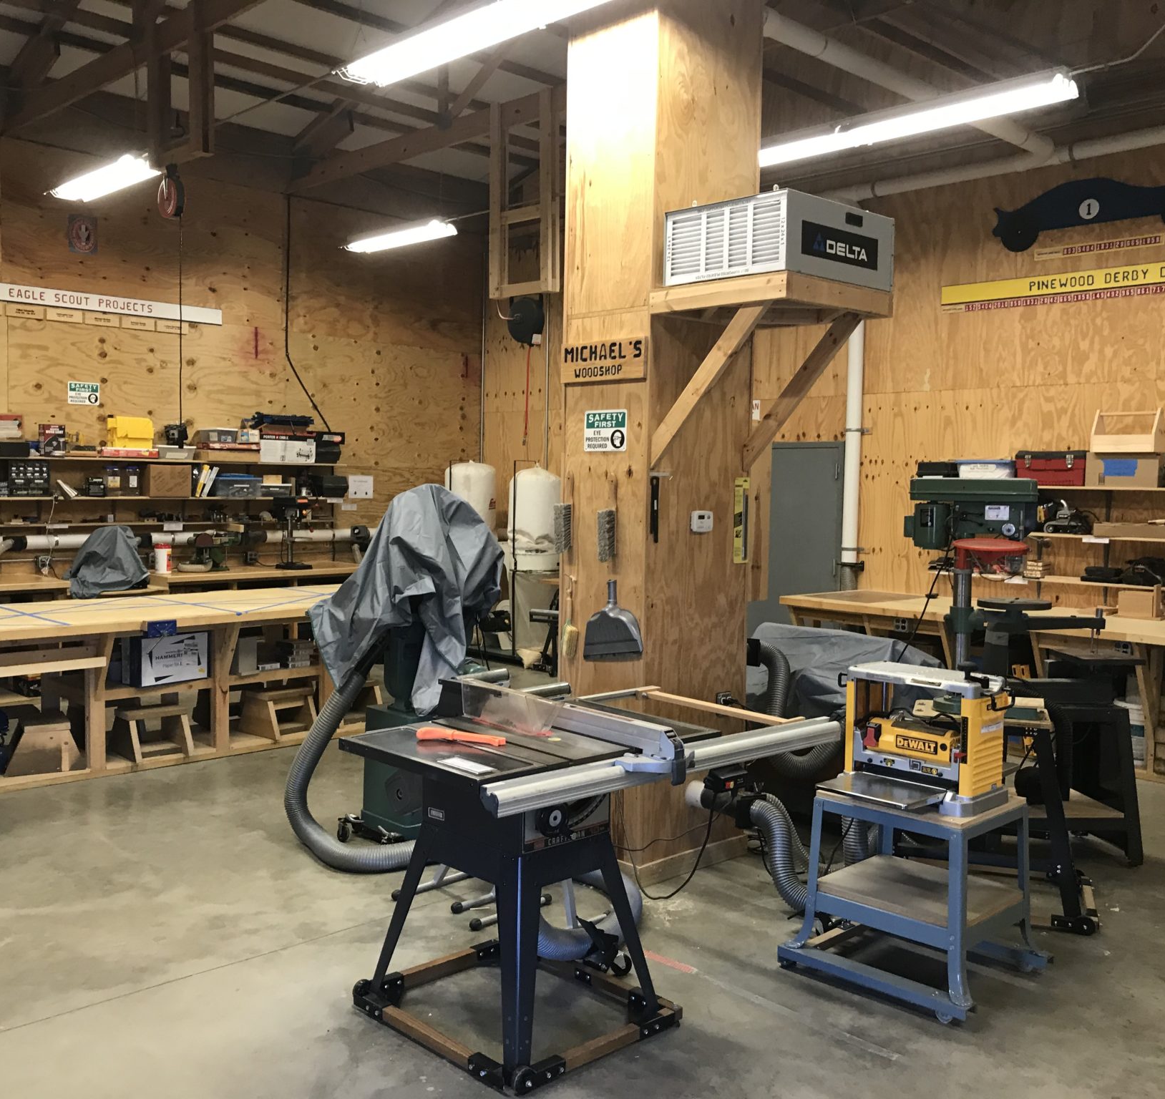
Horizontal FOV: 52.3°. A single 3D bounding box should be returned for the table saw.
[{"bbox_3d":[-0.019,0.985,4.066,1.490,1.030,1.030,-2,5,-44],"label":"table saw"}]

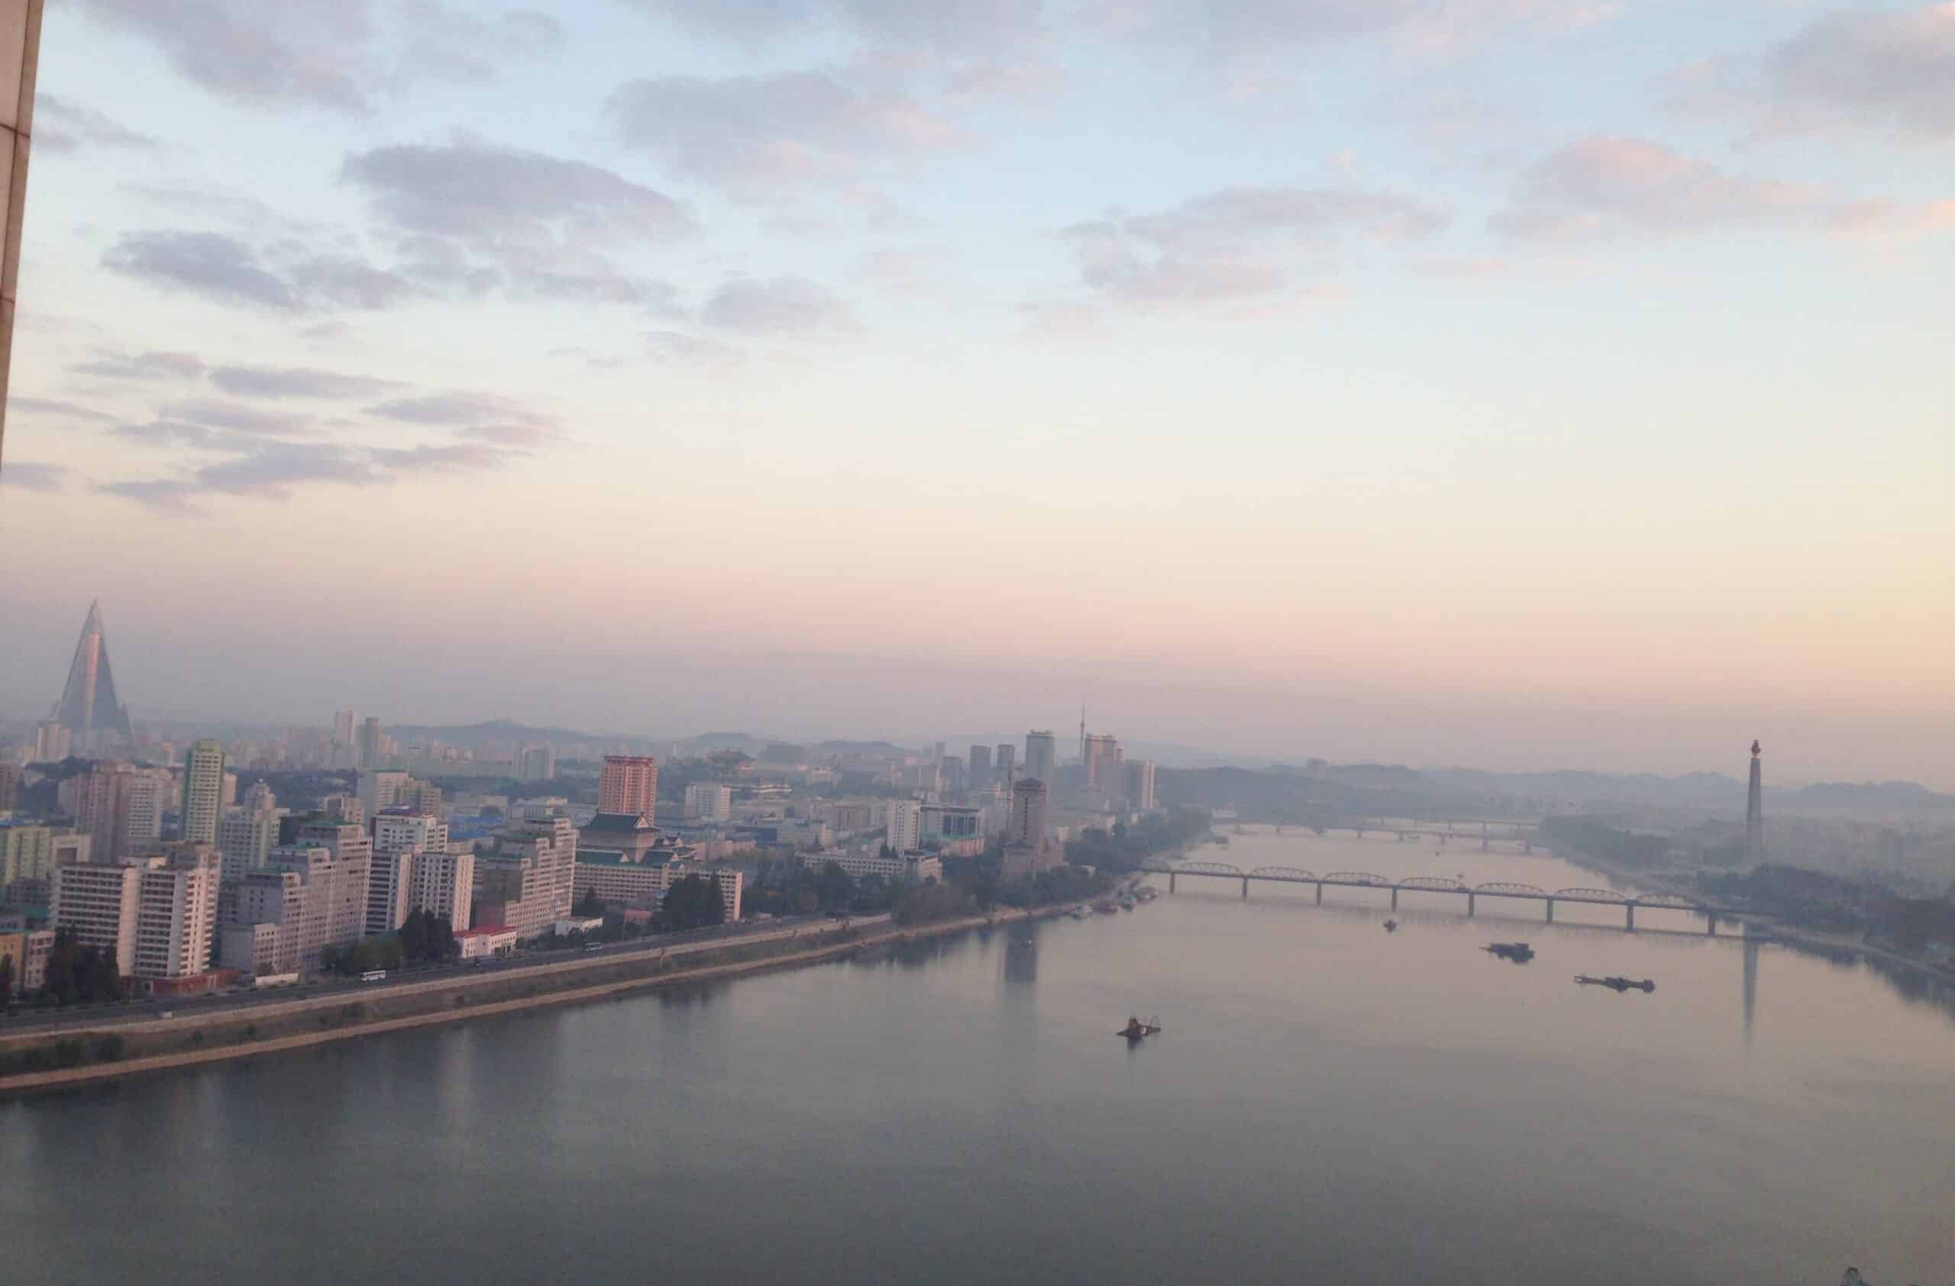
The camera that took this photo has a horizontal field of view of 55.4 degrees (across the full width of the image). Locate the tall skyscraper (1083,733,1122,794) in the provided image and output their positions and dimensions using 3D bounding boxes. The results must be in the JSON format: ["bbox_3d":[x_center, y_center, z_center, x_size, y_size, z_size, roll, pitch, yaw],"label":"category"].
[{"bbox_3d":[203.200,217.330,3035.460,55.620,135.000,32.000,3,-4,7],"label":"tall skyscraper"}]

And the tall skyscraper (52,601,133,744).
[{"bbox_3d":[-1947.690,70.130,4094.000,165.000,330.000,150.000,5,-4,-25],"label":"tall skyscraper"}]

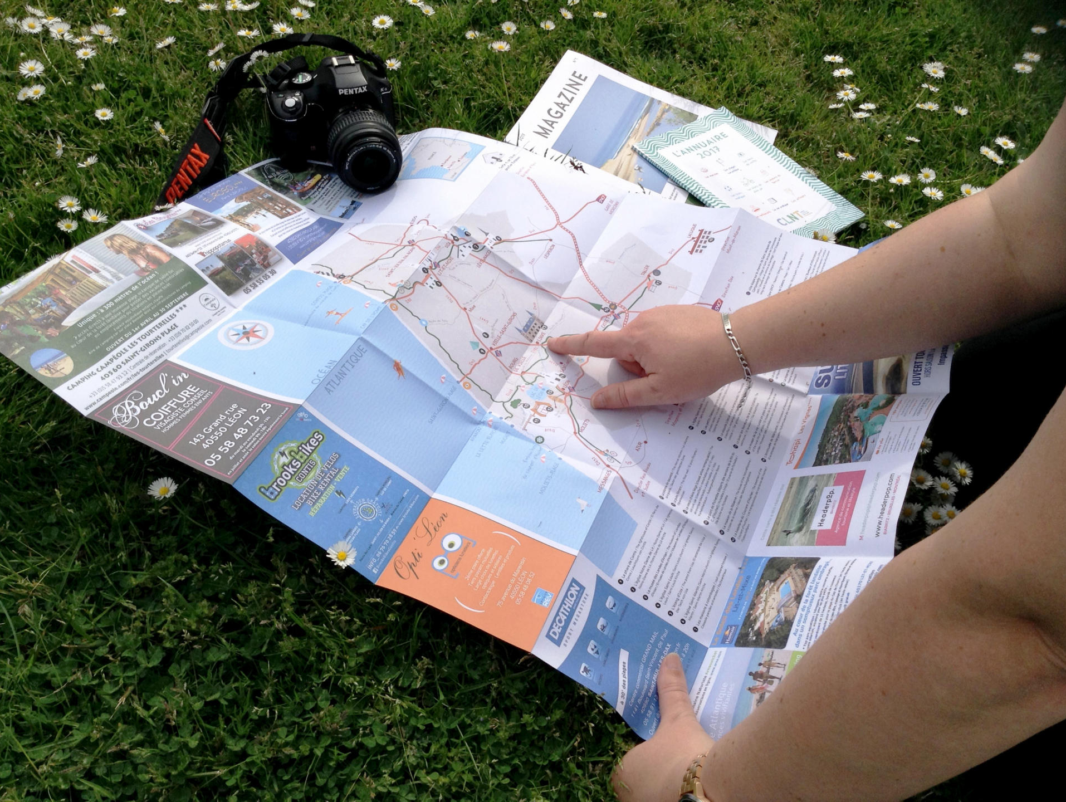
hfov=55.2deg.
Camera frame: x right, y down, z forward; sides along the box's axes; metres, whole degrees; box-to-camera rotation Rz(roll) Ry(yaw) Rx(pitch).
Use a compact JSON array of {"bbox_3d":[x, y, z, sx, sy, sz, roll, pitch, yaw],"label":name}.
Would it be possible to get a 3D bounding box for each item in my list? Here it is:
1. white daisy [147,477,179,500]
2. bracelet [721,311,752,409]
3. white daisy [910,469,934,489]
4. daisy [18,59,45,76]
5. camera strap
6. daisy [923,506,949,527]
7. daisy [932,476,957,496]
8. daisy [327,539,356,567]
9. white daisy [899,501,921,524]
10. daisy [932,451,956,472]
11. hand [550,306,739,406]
[{"bbox_3d":[-0.262,0.062,0.724,0.022,0.010,0.022,6,51,-8],"label":"white daisy"},{"bbox_3d":[0.167,-0.038,0.833,0.020,0.056,0.063,-7,54,-17],"label":"bracelet"},{"bbox_3d":[0.320,0.064,0.839,0.021,0.009,0.021,4,54,-6],"label":"white daisy"},{"bbox_3d":[-0.482,-0.320,0.981,0.025,0.010,0.025,9,60,-11],"label":"daisy"},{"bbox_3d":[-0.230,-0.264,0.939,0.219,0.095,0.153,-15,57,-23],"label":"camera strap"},{"bbox_3d":[0.322,0.092,0.815,0.021,0.009,0.021,2,58,-2],"label":"daisy"},{"bbox_3d":[0.336,0.070,0.832,0.021,0.009,0.021,4,54,-5],"label":"daisy"},{"bbox_3d":[-0.132,0.106,0.702,0.021,0.010,0.021,6,58,-8],"label":"daisy"},{"bbox_3d":[0.304,0.090,0.823,0.021,0.009,0.021,2,58,-2],"label":"white daisy"},{"bbox_3d":[0.349,0.052,0.866,0.021,0.009,0.021,3,57,-4],"label":"daisy"},{"bbox_3d":[0.094,-0.041,0.827,0.161,0.062,0.092,2,51,0],"label":"hand"}]

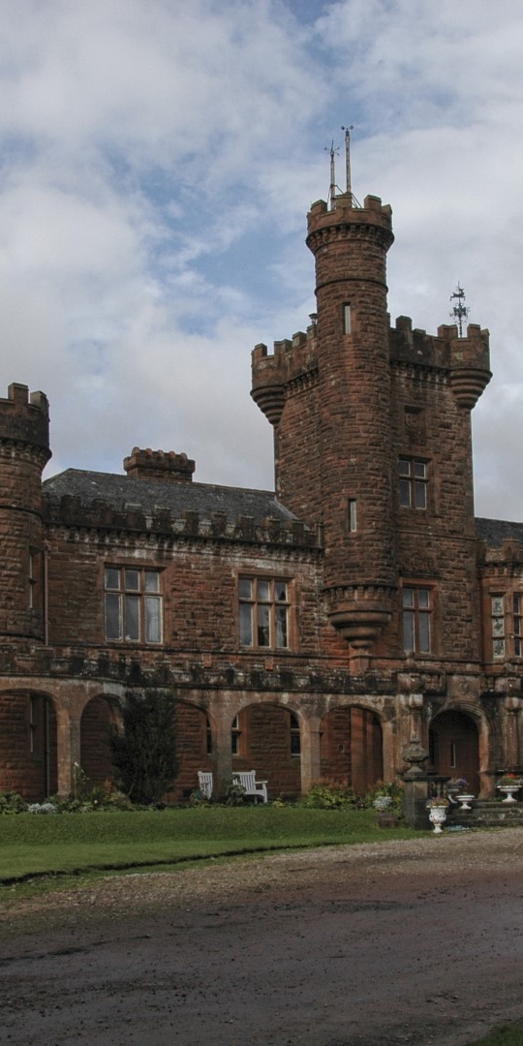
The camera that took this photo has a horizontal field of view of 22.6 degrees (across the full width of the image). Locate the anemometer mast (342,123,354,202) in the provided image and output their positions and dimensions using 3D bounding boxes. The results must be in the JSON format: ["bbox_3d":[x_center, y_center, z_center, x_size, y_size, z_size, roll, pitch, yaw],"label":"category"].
[{"bbox_3d":[3.198,-13.173,48.227,0.450,3.075,0.400,5,-11,-34],"label":"anemometer mast"}]

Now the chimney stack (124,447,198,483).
[{"bbox_3d":[-3.679,-2.002,46.972,2.400,1.316,0.900,5,-11,-34],"label":"chimney stack"}]

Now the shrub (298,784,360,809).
[{"bbox_3d":[1.979,7.933,38.003,1.800,0.733,1.000,5,-11,-34],"label":"shrub"}]

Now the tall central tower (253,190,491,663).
[{"bbox_3d":[3.959,-3.034,49.613,7.300,17.106,7.100,5,-11,-34],"label":"tall central tower"}]

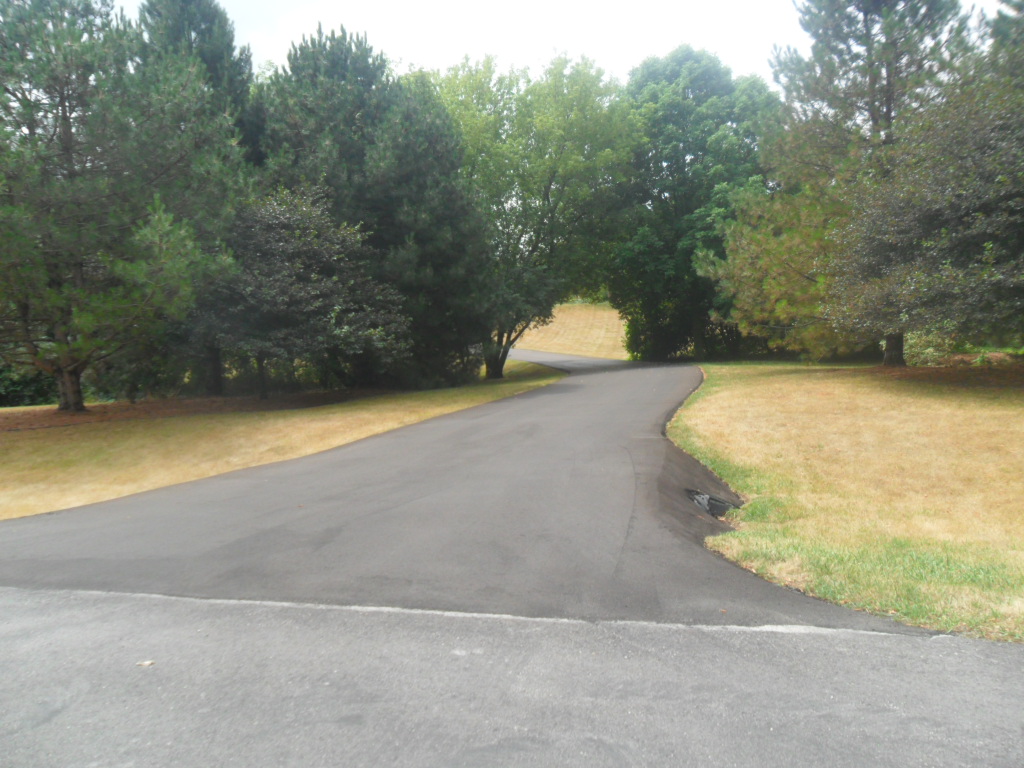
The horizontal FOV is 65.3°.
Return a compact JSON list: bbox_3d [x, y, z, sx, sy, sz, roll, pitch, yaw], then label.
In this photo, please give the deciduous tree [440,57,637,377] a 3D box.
[{"bbox_3d":[0.879,-5.524,26.500,6.240,10.360,6.400,0,3,0],"label":"deciduous tree"}]

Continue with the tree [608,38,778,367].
[{"bbox_3d":[7.613,-7.571,33.500,6.900,12.780,7.300,0,3,0],"label":"tree"}]

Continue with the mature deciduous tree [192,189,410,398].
[{"bbox_3d":[-4.823,-2.074,18.300,4.700,4.670,4.900,0,3,0],"label":"mature deciduous tree"}]

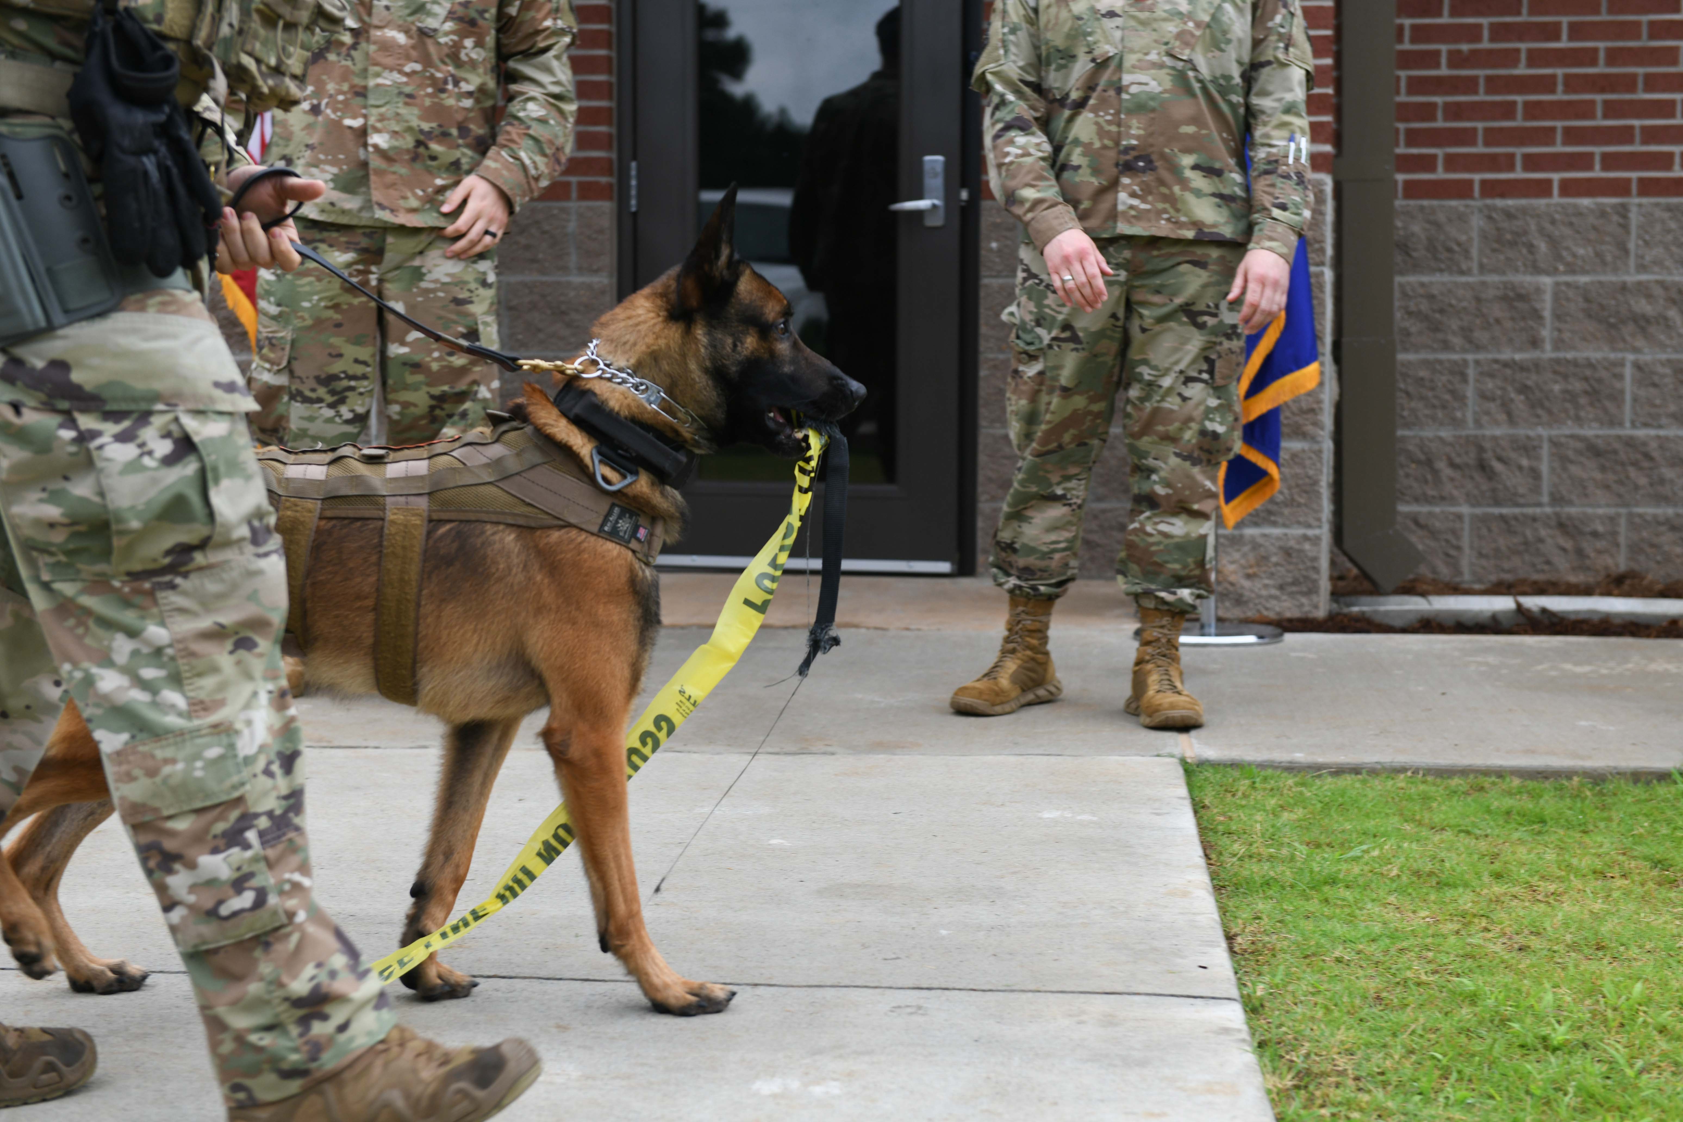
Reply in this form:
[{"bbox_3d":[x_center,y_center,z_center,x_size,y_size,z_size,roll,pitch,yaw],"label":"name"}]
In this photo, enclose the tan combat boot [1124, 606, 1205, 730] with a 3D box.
[{"bbox_3d":[0.576,0.168,5.007,0.114,0.235,0.303,0,5,-7],"label":"tan combat boot"}]

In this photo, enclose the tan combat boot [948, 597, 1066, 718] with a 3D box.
[{"bbox_3d":[0.305,0.153,5.149,0.114,0.235,0.303,4,6,37],"label":"tan combat boot"}]

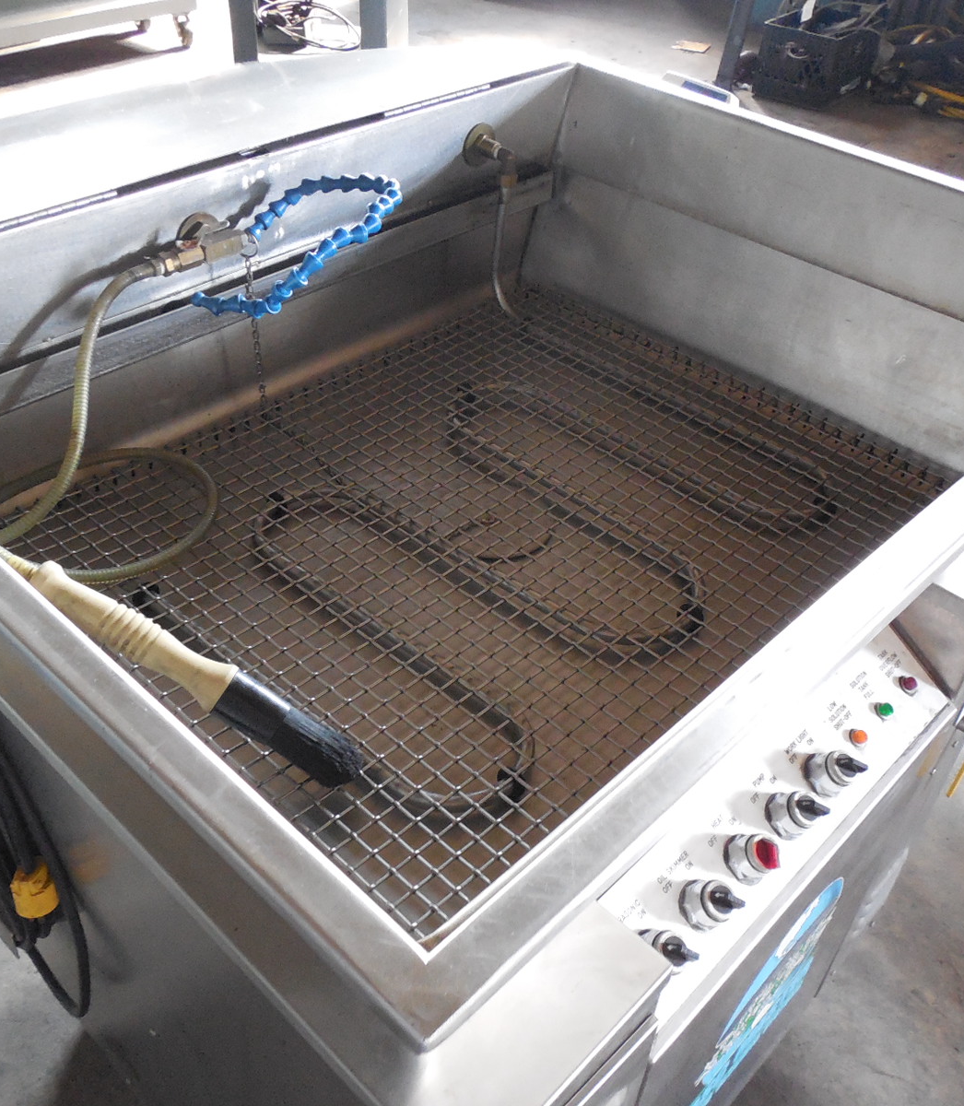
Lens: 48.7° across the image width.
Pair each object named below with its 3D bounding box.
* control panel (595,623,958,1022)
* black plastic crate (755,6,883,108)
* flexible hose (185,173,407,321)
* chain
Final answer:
[{"bbox_3d":[0.224,0.167,0.761,0.417,0.039,0.095,-32,80,-35],"label":"control panel"},{"bbox_3d":[1.474,-2.164,4.649,0.332,0.280,0.478,29,46,28],"label":"black plastic crate"},{"bbox_3d":[-0.148,-0.239,0.815,0.136,0.065,0.199,33,48,31],"label":"flexible hose"},{"bbox_3d":[-0.196,-0.193,0.924,0.016,0.185,0.017,33,48,31],"label":"chain"}]

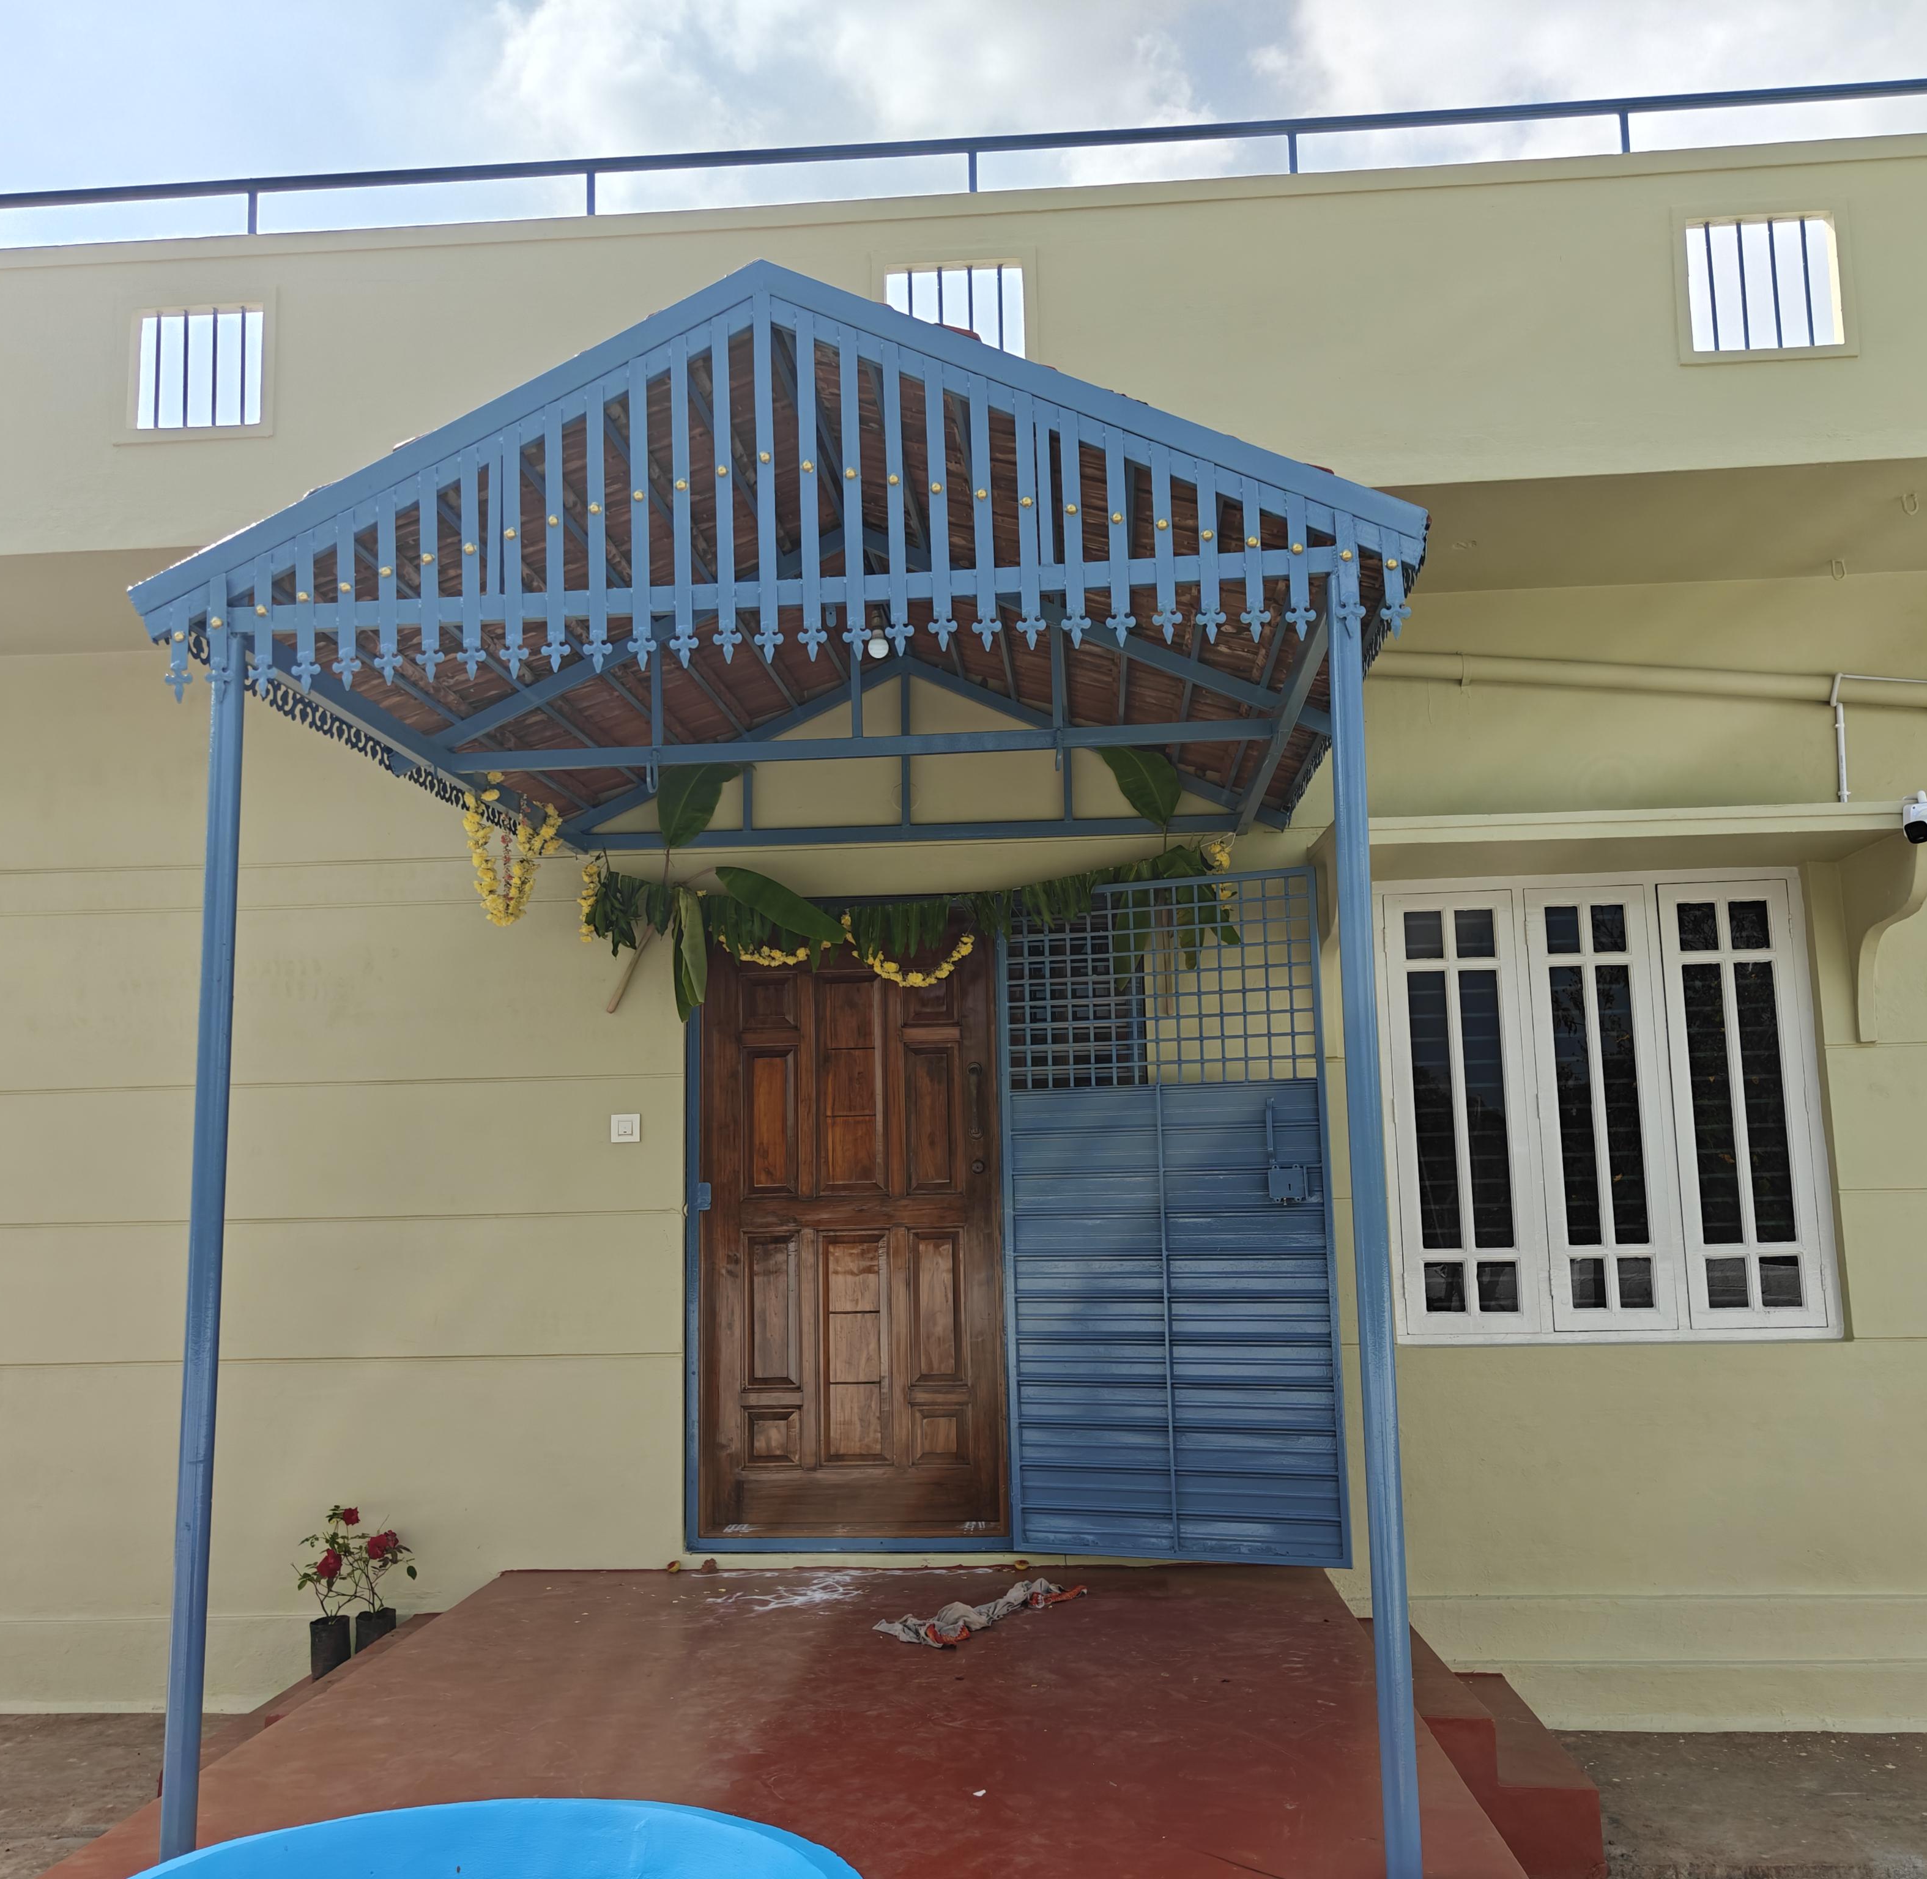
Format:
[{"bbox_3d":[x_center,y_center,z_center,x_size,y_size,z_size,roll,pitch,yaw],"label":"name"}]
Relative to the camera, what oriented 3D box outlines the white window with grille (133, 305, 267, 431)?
[{"bbox_3d":[-2.333,-1.743,5.348,0.418,0.398,0.100,-2,-9,4],"label":"white window with grille"}]

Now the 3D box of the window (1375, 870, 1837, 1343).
[{"bbox_3d":[2.070,0.536,5.675,1.376,1.503,0.100,-2,-9,4],"label":"window"}]

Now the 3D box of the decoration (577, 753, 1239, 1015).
[{"bbox_3d":[-0.193,-0.184,5.685,2.165,0.862,0.270,-2,-9,4],"label":"decoration"}]

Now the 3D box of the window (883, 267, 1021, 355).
[{"bbox_3d":[-0.019,-1.810,5.197,0.410,0.395,0.100,-2,-9,4],"label":"window"}]

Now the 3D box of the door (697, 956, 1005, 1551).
[{"bbox_3d":[-0.366,0.922,5.792,1.007,2.062,0.090,-2,-9,4],"label":"door"}]

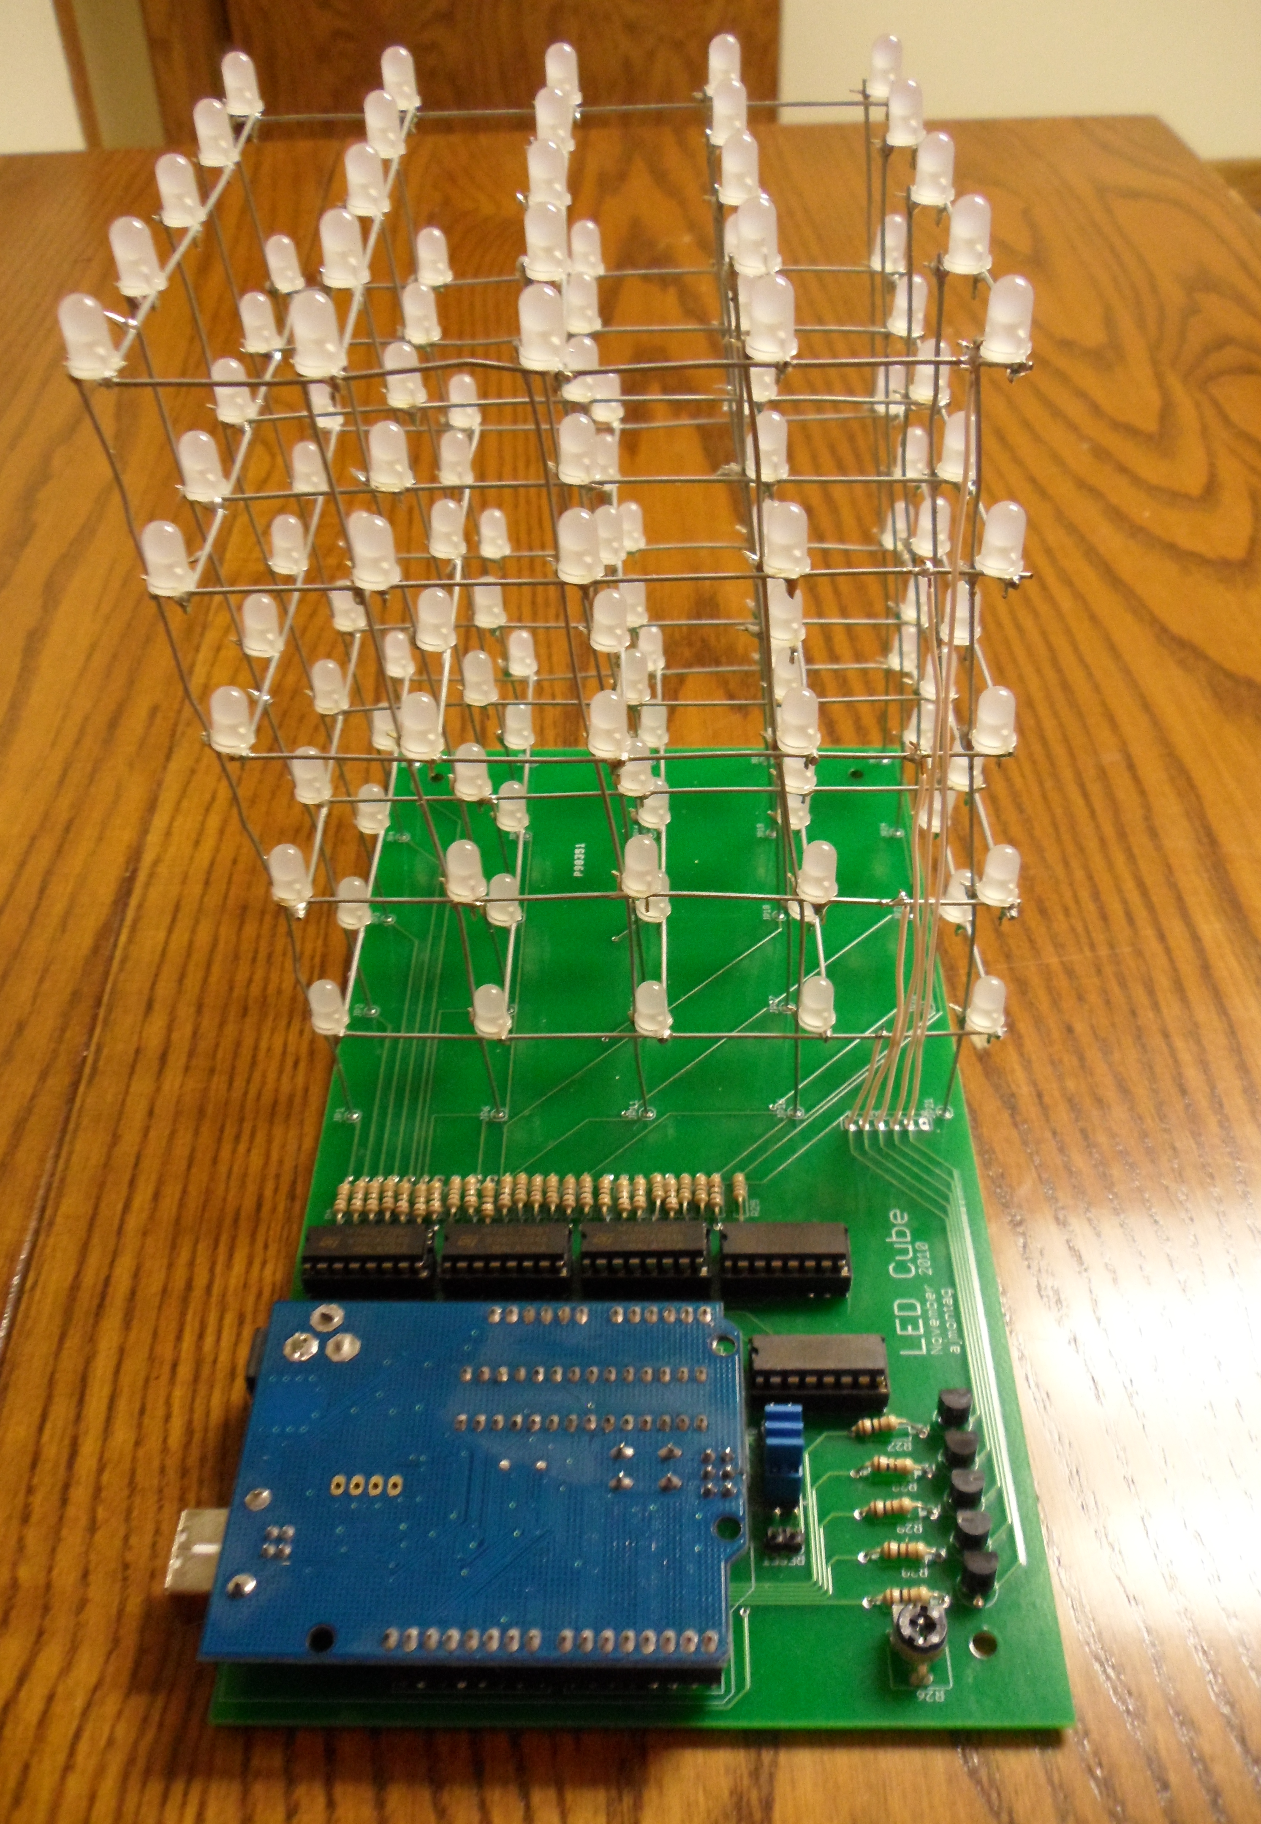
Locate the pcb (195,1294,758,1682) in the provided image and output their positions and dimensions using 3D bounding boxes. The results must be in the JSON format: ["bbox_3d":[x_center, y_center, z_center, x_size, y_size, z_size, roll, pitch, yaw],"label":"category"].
[{"bbox_3d":[-0.019,0.076,0.221,0.069,0.002,0.053,0,40,2],"label":"pcb"}]

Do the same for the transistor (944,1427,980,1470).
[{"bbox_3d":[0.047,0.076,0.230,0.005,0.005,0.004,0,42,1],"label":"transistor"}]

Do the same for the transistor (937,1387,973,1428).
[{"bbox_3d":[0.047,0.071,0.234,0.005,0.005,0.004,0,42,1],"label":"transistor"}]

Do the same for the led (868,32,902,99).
[{"bbox_3d":[0.041,-0.137,0.262,0.006,0.009,0.006,0,42,1],"label":"led"}]

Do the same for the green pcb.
[{"bbox_3d":[0.002,0.035,0.284,0.109,0.002,0.207,0,42,1],"label":"green pcb"}]

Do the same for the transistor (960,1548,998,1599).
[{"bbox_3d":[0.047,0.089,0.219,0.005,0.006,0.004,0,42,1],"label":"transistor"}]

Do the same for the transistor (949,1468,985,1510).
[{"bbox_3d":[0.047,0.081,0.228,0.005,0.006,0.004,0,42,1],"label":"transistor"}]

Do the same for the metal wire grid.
[{"bbox_3d":[-0.004,-0.050,0.273,0.118,0.138,0.107,0,42,1],"label":"metal wire grid"}]

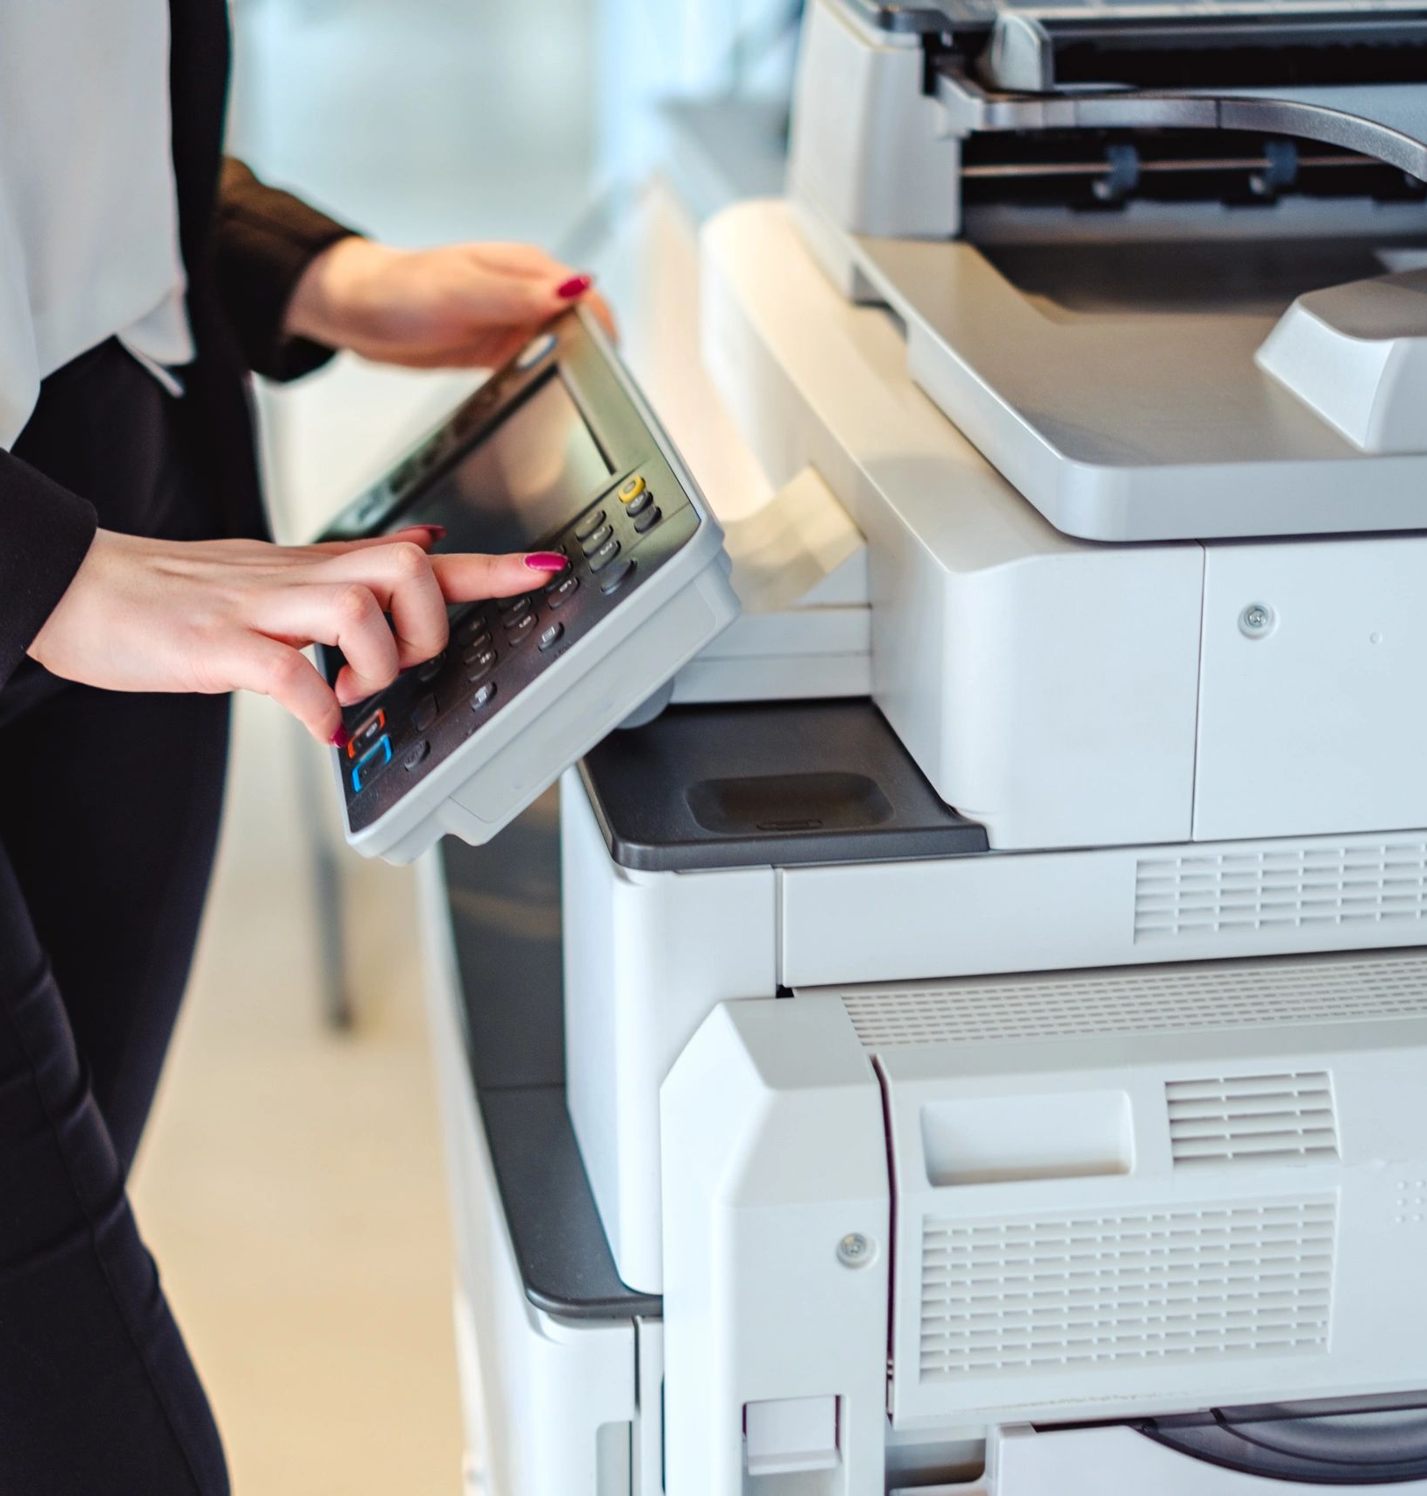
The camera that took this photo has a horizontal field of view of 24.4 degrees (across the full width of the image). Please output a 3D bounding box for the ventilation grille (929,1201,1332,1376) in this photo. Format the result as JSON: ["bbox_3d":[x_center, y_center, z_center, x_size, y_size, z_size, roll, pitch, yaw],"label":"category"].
[{"bbox_3d":[0.140,0.180,1.121,0.144,0.065,0.010,-3,19,-8],"label":"ventilation grille"}]

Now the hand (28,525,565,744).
[{"bbox_3d":[-0.141,-0.039,1.120,0.176,0.060,0.083,-4,40,-10],"label":"hand"}]

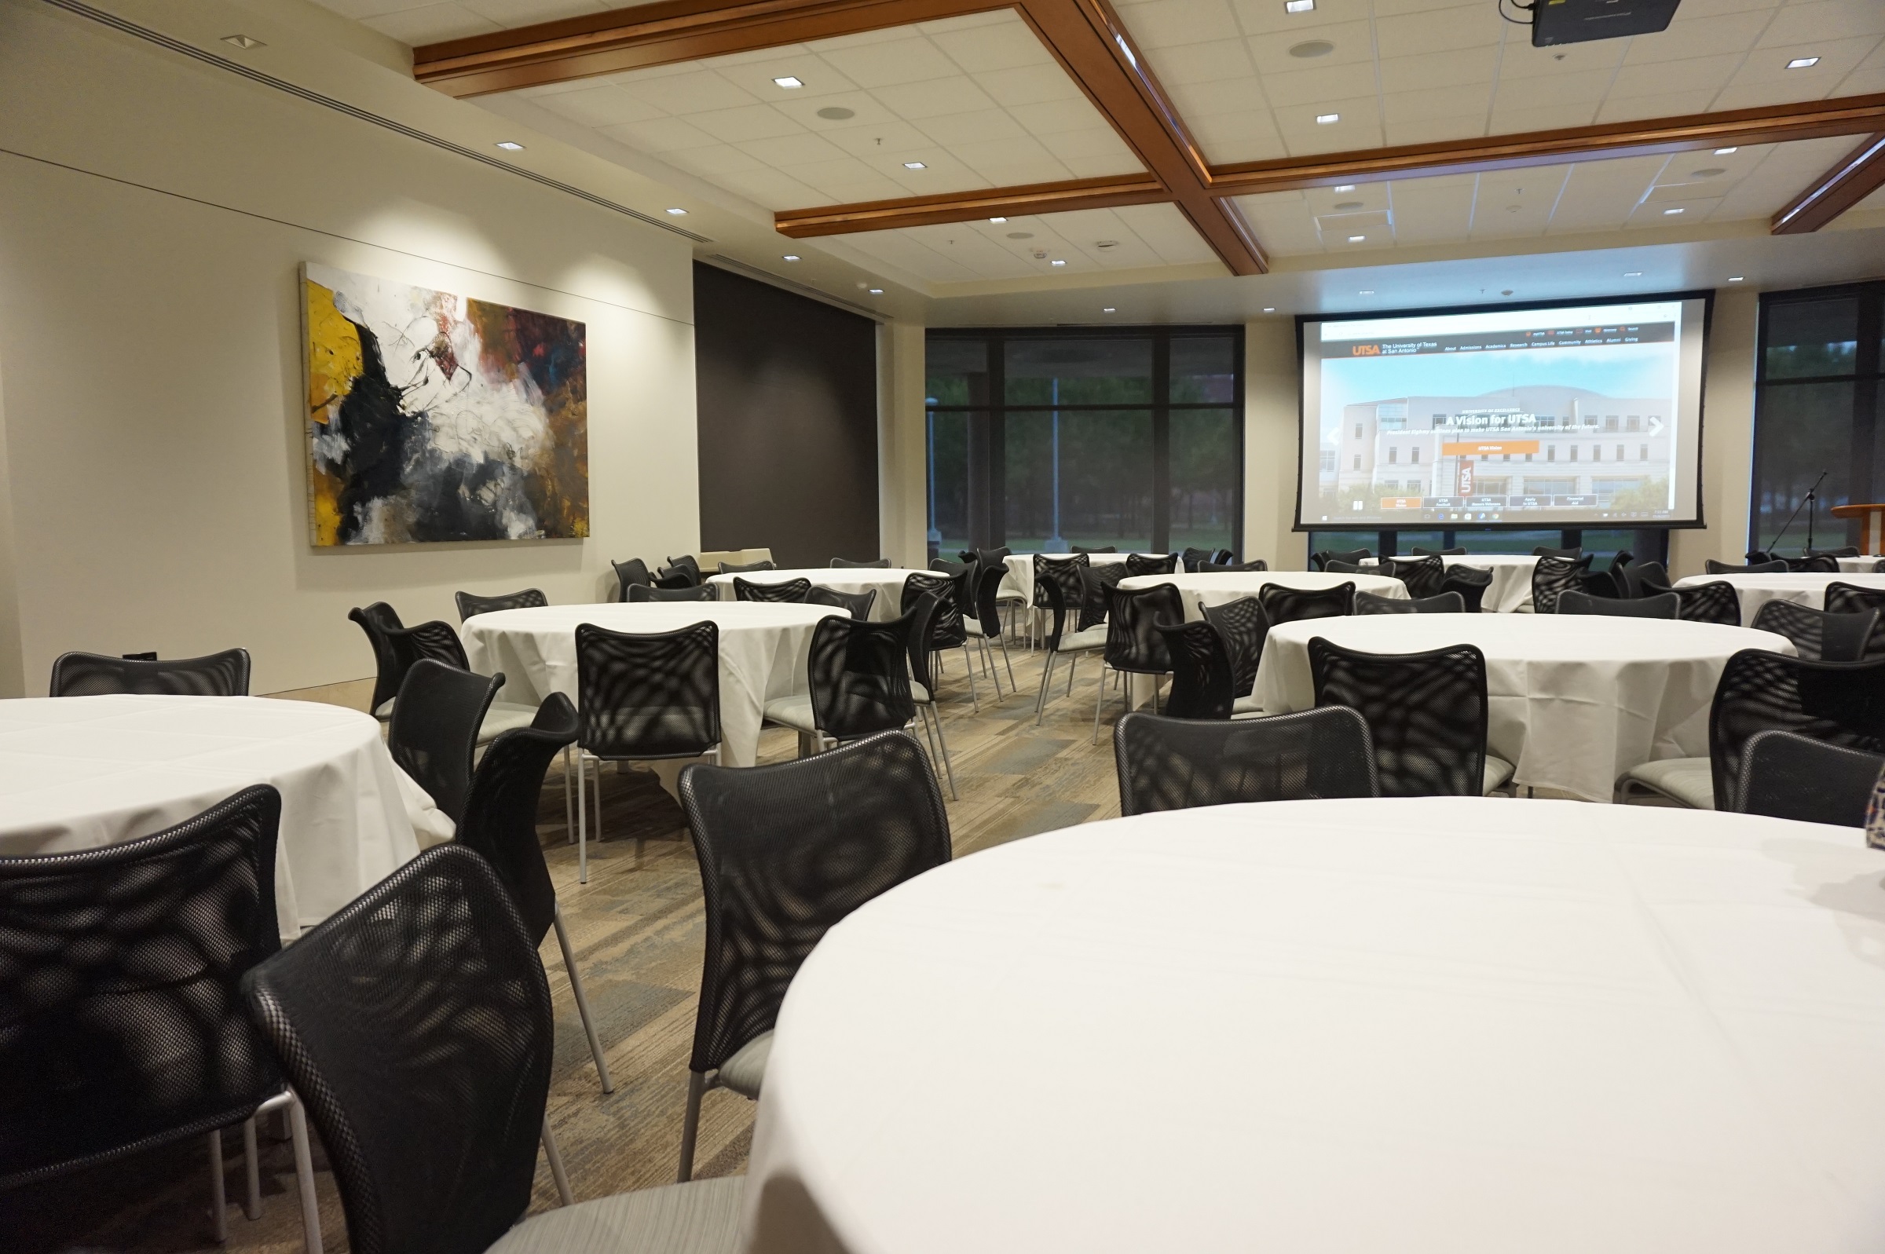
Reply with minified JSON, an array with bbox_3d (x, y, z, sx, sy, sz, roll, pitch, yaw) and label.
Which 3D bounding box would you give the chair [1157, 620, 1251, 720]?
[{"bbox_3d":[1.014,0.367,4.163,0.550,0.820,0.470,-2,5,-14],"label":"chair"}]

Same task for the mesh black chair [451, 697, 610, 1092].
[{"bbox_3d":[-0.966,0.566,2.300,0.560,0.825,0.480,-1,5,-4],"label":"mesh black chair"}]

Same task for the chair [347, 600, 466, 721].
[{"bbox_3d":[-1.800,0.347,4.718,0.580,0.840,0.500,-3,6,-27],"label":"chair"}]

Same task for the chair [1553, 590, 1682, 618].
[{"bbox_3d":[2.574,0.286,4.909,0.470,0.828,0.550,4,7,43],"label":"chair"}]

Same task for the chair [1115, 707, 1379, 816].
[{"bbox_3d":[0.544,0.569,2.007,0.470,0.828,0.550,-2,5,-10],"label":"chair"}]

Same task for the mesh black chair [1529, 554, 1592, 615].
[{"bbox_3d":[4.265,-0.111,8.995,0.470,0.820,0.550,-2,6,-20],"label":"mesh black chair"}]

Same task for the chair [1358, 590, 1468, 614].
[{"bbox_3d":[1.832,0.300,4.761,0.470,0.840,0.560,0,5,2],"label":"chair"}]

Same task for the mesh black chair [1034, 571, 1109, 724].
[{"bbox_3d":[0.784,0.111,7.081,0.550,0.828,0.470,0,5,2],"label":"mesh black chair"}]

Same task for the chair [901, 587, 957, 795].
[{"bbox_3d":[-0.219,0.285,5.268,0.550,0.828,0.470,-1,5,-9],"label":"chair"}]

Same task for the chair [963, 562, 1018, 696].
[{"bbox_3d":[0.175,0.033,8.028,0.550,0.828,0.470,1,5,15],"label":"chair"}]

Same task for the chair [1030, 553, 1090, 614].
[{"bbox_3d":[1.010,-0.209,10.297,0.480,0.825,0.560,1,6,17],"label":"chair"}]

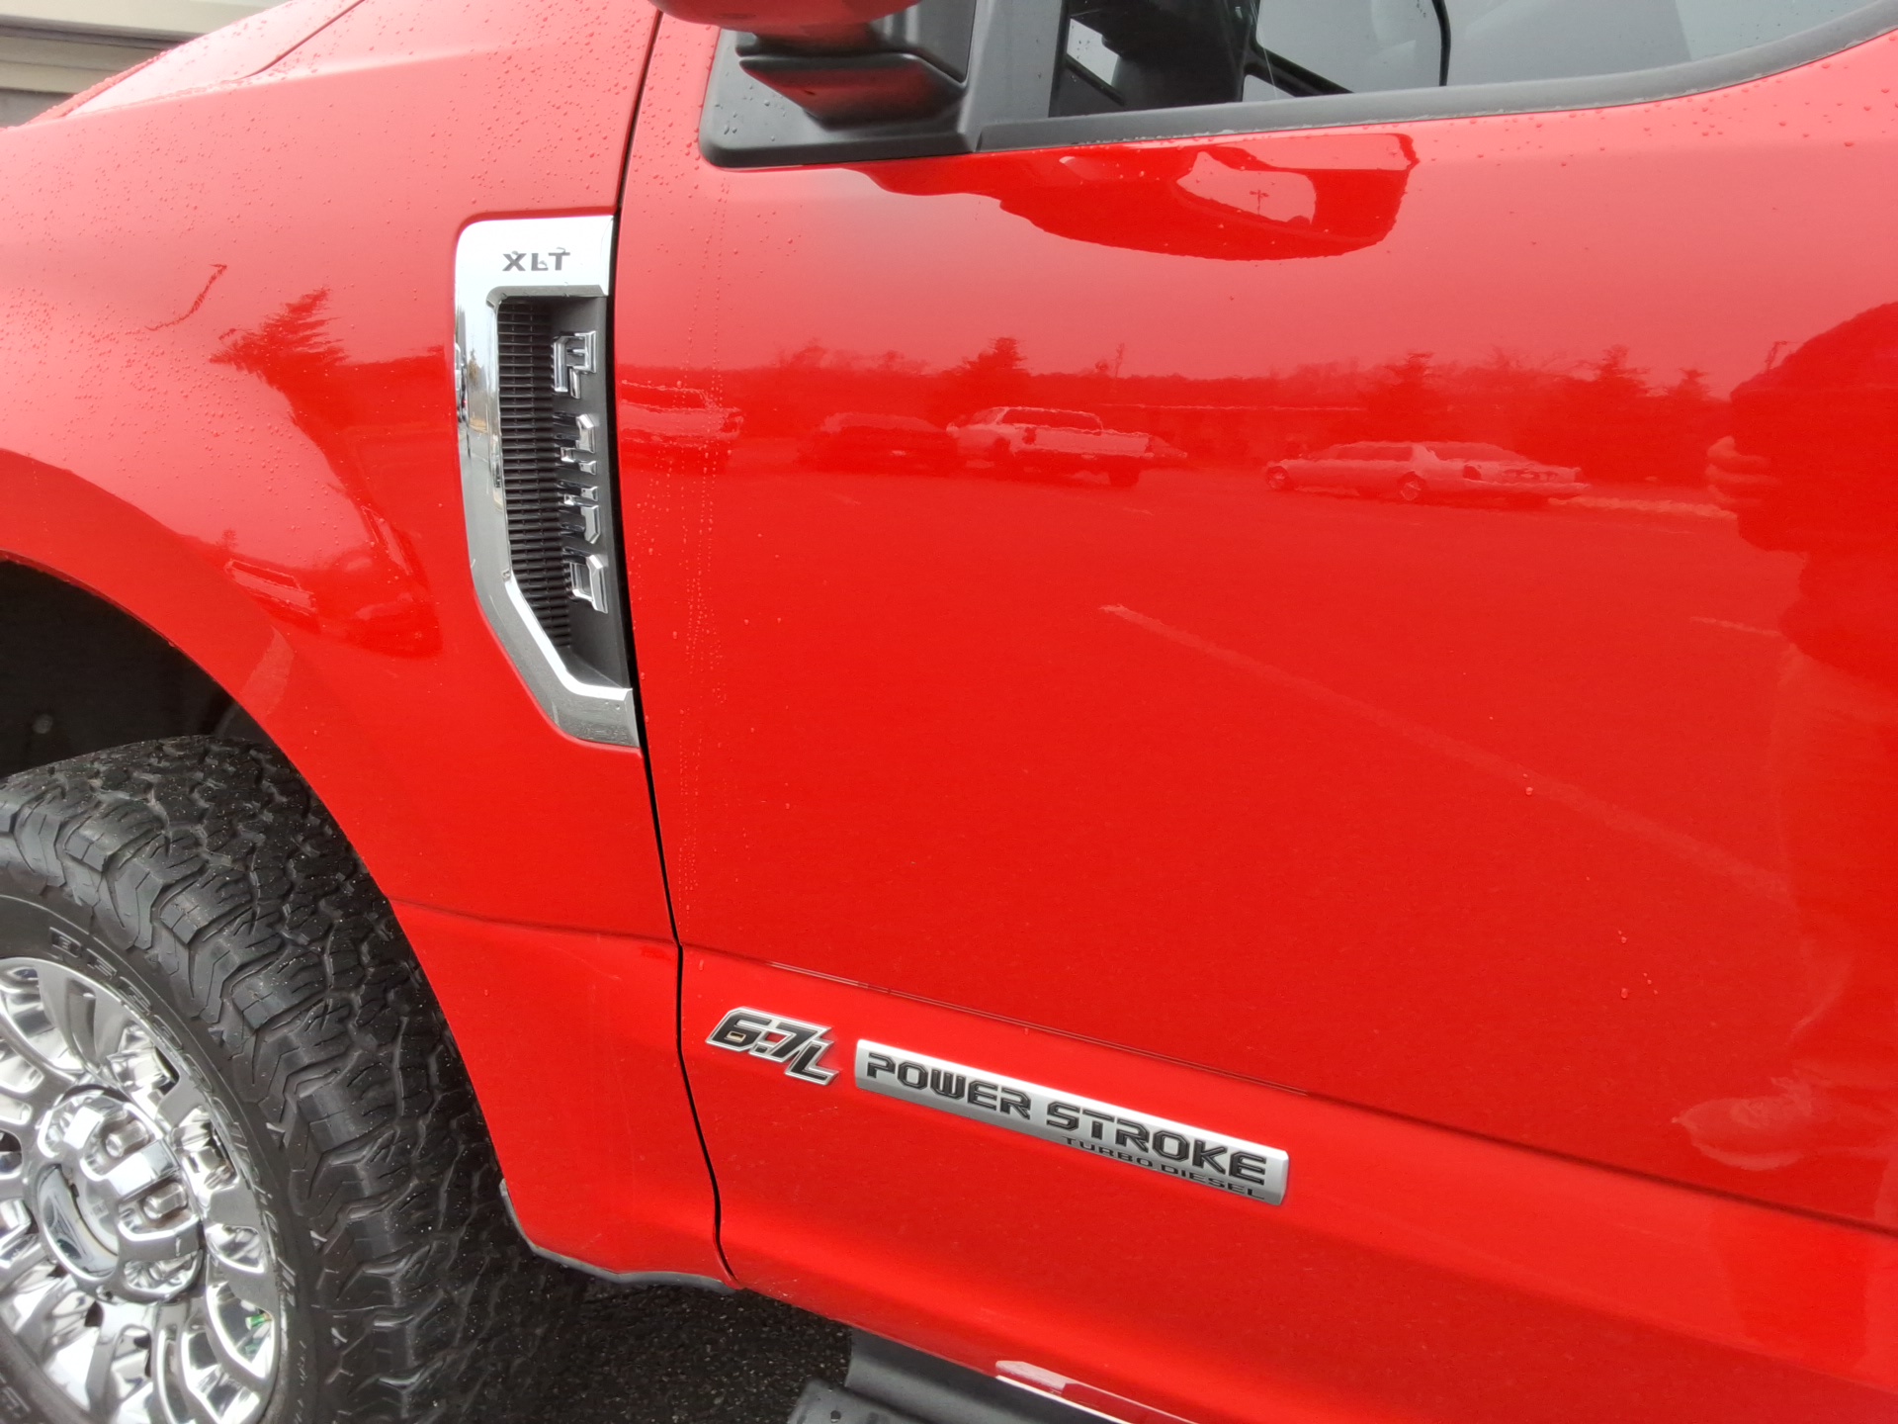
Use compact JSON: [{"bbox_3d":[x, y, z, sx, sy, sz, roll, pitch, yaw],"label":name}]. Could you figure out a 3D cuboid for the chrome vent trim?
[{"bbox_3d":[-0.254,-0.147,0.990,0.135,0.327,0.035,8,15,27],"label":"chrome vent trim"}]

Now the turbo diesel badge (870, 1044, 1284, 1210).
[{"bbox_3d":[0.062,0.228,0.867,0.265,0.032,0.010,8,15,27],"label":"turbo diesel badge"}]

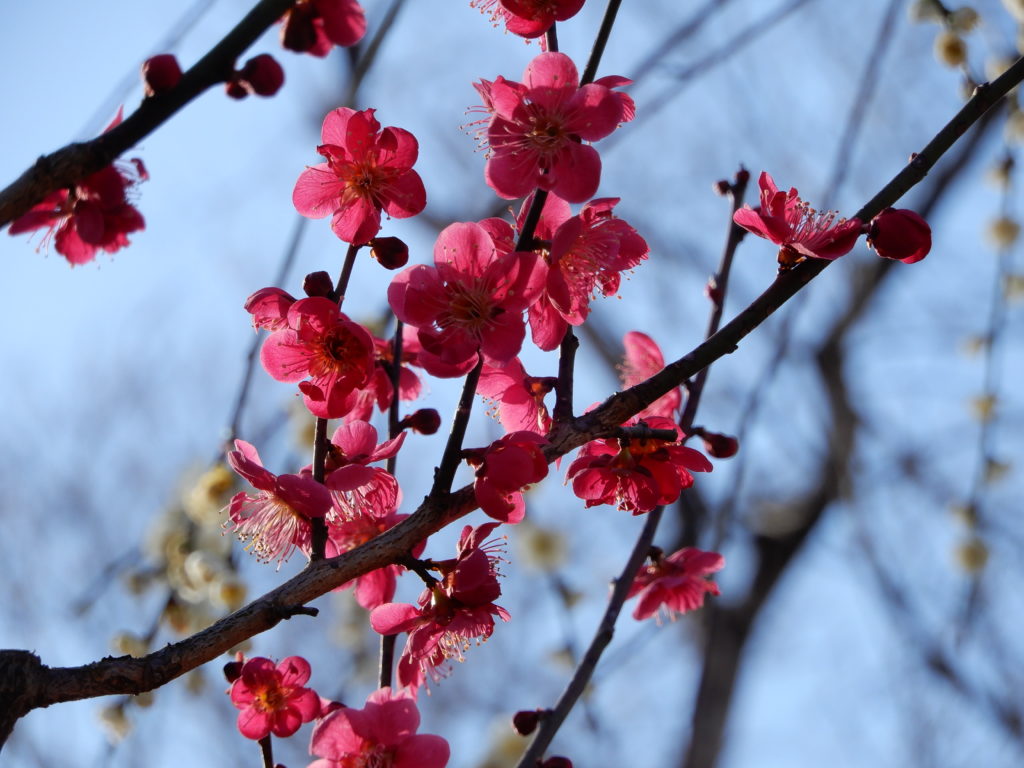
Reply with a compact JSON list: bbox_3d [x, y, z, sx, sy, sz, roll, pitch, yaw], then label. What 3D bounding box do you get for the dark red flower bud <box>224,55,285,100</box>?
[{"bbox_3d":[-0.045,-0.054,1.310,0.010,0.008,0.008,6,-13,15],"label":"dark red flower bud"}]

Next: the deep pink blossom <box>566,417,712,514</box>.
[{"bbox_3d":[0.024,0.015,1.400,0.028,0.018,0.024,-3,21,1],"label":"deep pink blossom"}]

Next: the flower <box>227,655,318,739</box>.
[{"bbox_3d":[-0.046,0.060,1.420,0.017,0.017,0.008,0,3,0],"label":"flower"}]

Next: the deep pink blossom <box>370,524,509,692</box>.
[{"bbox_3d":[-0.014,0.042,1.390,0.027,0.027,0.024,-24,19,7],"label":"deep pink blossom"}]

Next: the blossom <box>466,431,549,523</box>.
[{"bbox_3d":[-0.001,0.017,1.390,0.015,0.015,0.015,-16,-52,46],"label":"blossom"}]

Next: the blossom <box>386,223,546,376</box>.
[{"bbox_3d":[-0.008,-0.015,1.290,0.027,0.027,0.014,-1,2,5],"label":"blossom"}]

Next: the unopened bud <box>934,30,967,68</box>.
[{"bbox_3d":[0.116,-0.088,1.950,0.007,0.008,0.007,7,-49,-24],"label":"unopened bud"}]

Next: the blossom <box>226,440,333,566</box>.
[{"bbox_3d":[-0.041,0.021,1.300,0.021,0.015,0.022,29,-18,-1],"label":"blossom"}]

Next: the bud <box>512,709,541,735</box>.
[{"bbox_3d":[0.003,0.063,1.370,0.006,0.005,0.005,-13,-10,-22],"label":"bud"}]

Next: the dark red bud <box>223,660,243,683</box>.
[{"bbox_3d":[-0.053,0.055,1.410,0.004,0.004,0.004,-31,6,10],"label":"dark red bud"}]

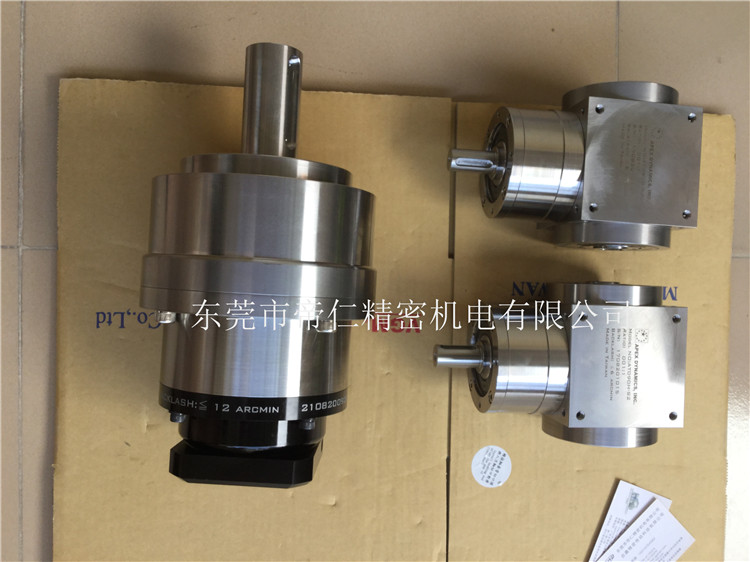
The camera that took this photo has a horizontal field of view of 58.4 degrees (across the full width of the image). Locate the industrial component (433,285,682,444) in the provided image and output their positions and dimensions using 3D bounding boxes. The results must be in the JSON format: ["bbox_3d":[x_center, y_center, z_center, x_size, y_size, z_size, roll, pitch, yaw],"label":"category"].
[{"bbox_3d":[0.140,0.062,0.542,0.182,0.091,0.123,2,90,-7],"label":"industrial component"}]

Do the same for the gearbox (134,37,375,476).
[{"bbox_3d":[-0.080,-0.016,0.483,0.164,0.164,0.297,3,90,-7],"label":"gearbox"}]

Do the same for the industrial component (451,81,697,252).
[{"bbox_3d":[0.149,-0.090,0.536,0.181,0.089,0.124,3,90,-7],"label":"industrial component"}]

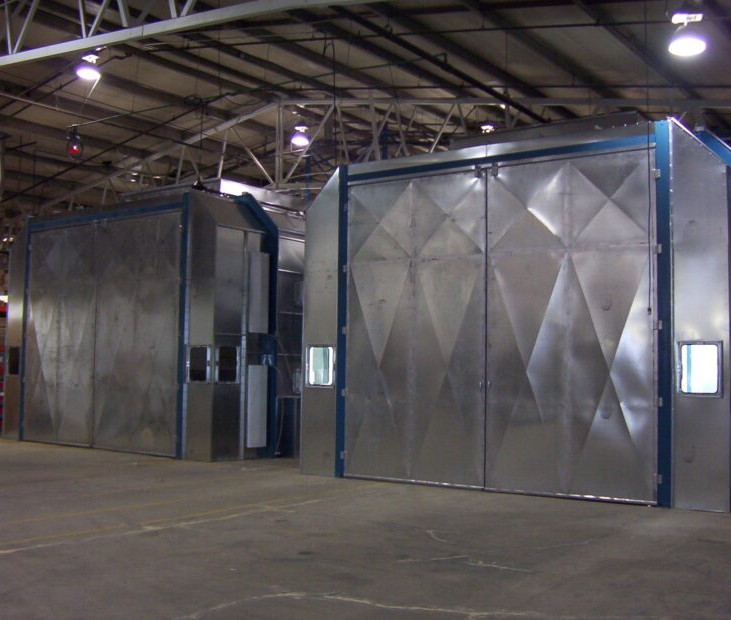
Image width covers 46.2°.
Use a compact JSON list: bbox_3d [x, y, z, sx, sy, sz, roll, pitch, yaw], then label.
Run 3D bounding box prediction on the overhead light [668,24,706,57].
[{"bbox_3d":[3.574,-2.997,9.500,0.430,0.290,0.430,-2,-5,32],"label":"overhead light"}]

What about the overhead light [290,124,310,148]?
[{"bbox_3d":[-1.530,-4.054,20.000,0.430,0.440,0.430,1,-4,0],"label":"overhead light"}]

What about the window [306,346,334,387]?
[{"bbox_3d":[-0.650,0.800,12.216,0.482,0.609,0.060,-2,-5,32],"label":"window"}]

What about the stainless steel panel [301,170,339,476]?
[{"bbox_3d":[-0.625,0.141,12.284,0.587,4.411,0.080,-2,-5,32],"label":"stainless steel panel"}]

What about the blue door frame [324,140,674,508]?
[{"bbox_3d":[1.569,0.077,10.960,4.539,4.411,0.200,-2,-5,32],"label":"blue door frame"}]

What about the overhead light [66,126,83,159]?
[{"bbox_3d":[-4.589,-2.642,13.500,0.280,0.500,0.280,-2,-5,32],"label":"overhead light"}]

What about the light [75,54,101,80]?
[{"bbox_3d":[-4.870,-4.264,15.050,0.430,0.360,0.430,1,-4,0],"label":"light"}]

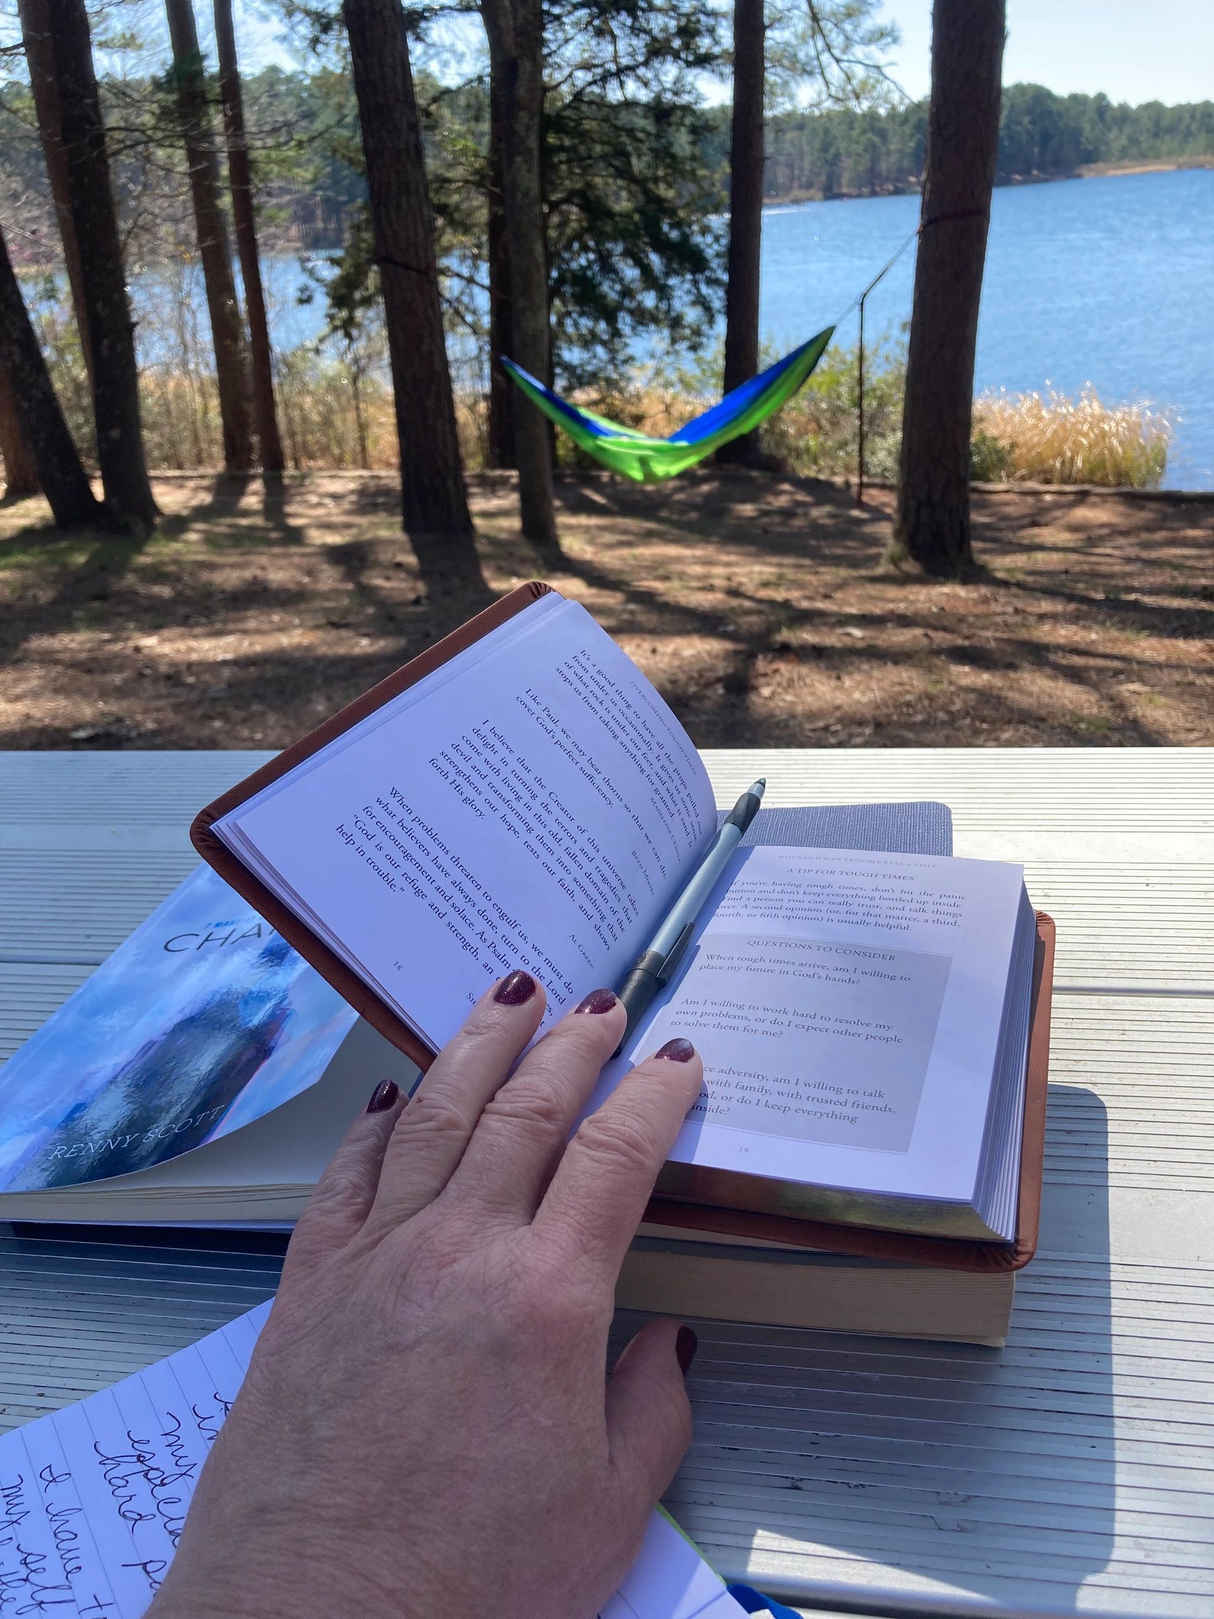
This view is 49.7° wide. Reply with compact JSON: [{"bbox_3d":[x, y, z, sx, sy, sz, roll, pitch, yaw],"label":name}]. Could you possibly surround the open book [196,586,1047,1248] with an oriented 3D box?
[{"bbox_3d":[0.024,0.013,0.361,0.196,0.106,0.161,5,27,19],"label":"open book"}]

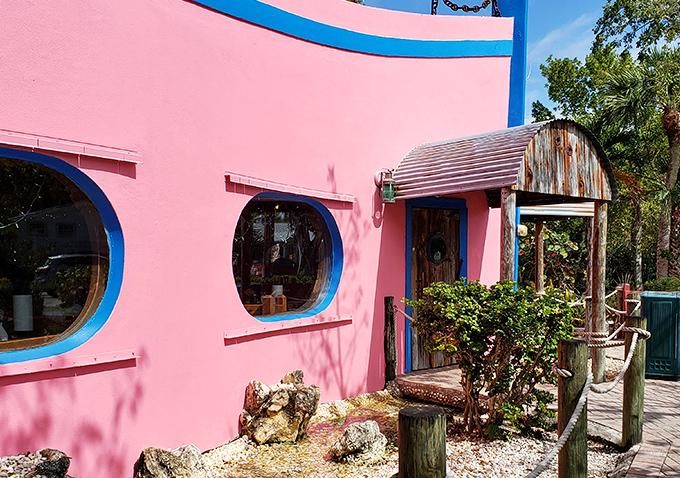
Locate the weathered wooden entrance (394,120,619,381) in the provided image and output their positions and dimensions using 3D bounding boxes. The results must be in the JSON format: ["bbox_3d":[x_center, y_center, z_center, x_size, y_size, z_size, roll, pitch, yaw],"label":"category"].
[{"bbox_3d":[1.894,0.192,6.030,1.875,2.892,1.697,3,-2,-37],"label":"weathered wooden entrance"}]

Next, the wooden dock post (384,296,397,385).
[{"bbox_3d":[0.573,1.163,5.850,0.120,0.980,0.120,2,-1,0],"label":"wooden dock post"}]

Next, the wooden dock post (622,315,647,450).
[{"bbox_3d":[2.249,1.088,3.900,0.160,1.020,0.160,1,-2,30],"label":"wooden dock post"}]

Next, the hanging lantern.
[{"bbox_3d":[0.534,-0.621,5.930,0.155,0.380,0.240,3,-2,-41],"label":"hanging lantern"}]

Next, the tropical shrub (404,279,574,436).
[{"bbox_3d":[1.308,1.053,4.500,1.420,1.340,1.150,1,-2,16],"label":"tropical shrub"}]

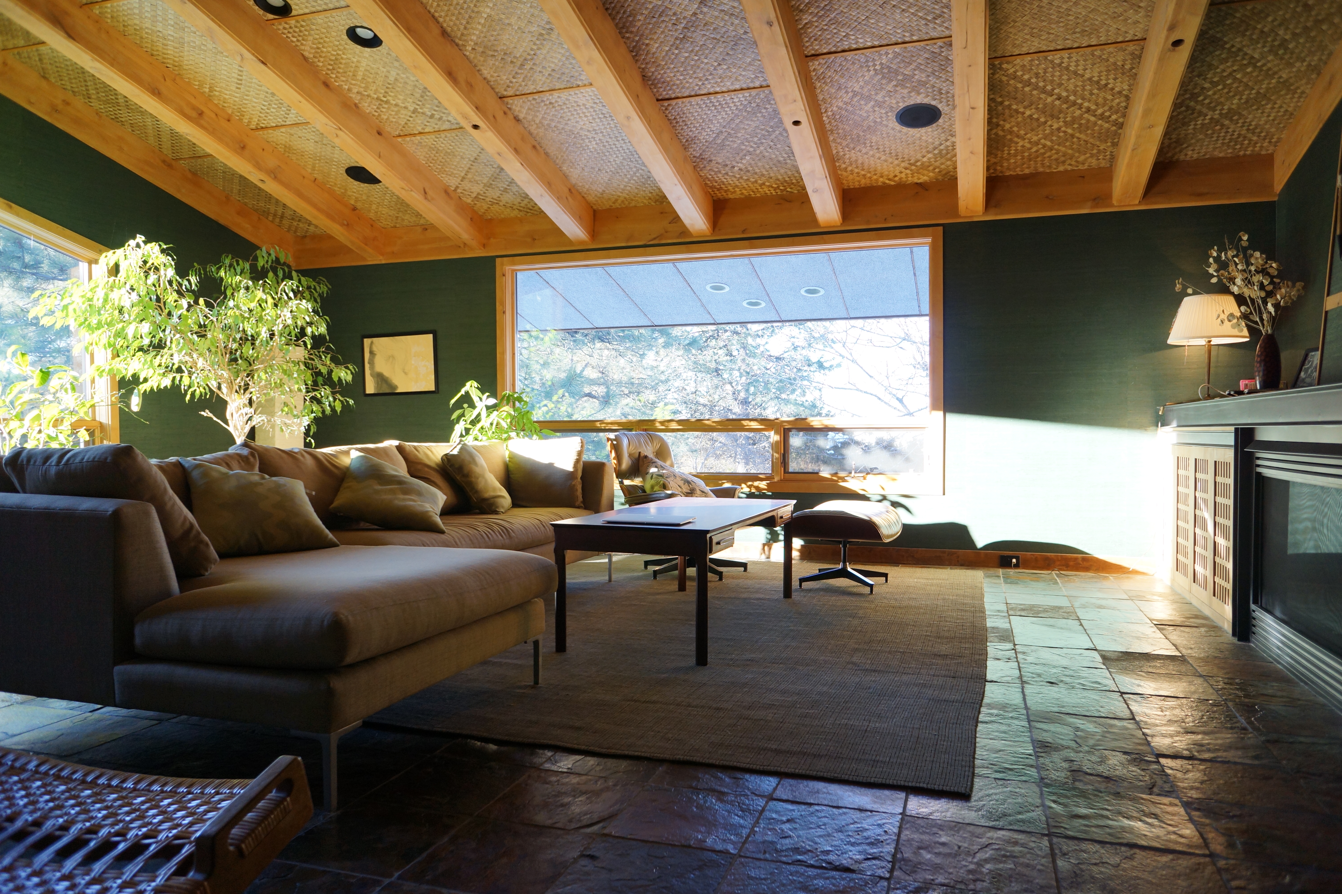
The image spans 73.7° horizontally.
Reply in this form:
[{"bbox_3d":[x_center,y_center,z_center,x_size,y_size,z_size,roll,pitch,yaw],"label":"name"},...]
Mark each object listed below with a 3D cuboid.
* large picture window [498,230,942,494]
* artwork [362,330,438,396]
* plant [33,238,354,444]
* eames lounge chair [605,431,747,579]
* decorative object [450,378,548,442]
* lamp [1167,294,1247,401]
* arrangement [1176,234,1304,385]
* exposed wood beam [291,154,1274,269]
[{"bbox_3d":[0.216,-0.529,5.955,3.064,1.630,0.120,0,1,19],"label":"large picture window"},{"bbox_3d":[-2.033,-0.619,6.675,0.655,0.463,0.030,0,1,19],"label":"artwork"},{"bbox_3d":[-2.430,-0.137,4.557,1.550,1.810,1.250,-1,1,-28],"label":"plant"},{"bbox_3d":[0.074,0.330,5.334,0.860,0.830,0.840,1,2,31],"label":"eames lounge chair"},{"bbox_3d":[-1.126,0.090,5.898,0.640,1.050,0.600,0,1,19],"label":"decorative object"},{"bbox_3d":[2.737,-0.508,4.562,0.420,0.565,0.420,0,1,19],"label":"lamp"},{"bbox_3d":[2.665,-0.604,4.172,0.500,0.780,0.480,0,1,19],"label":"arrangement"},{"bbox_3d":[0.160,-1.477,5.889,6.594,0.239,0.100,0,1,19],"label":"exposed wood beam"}]

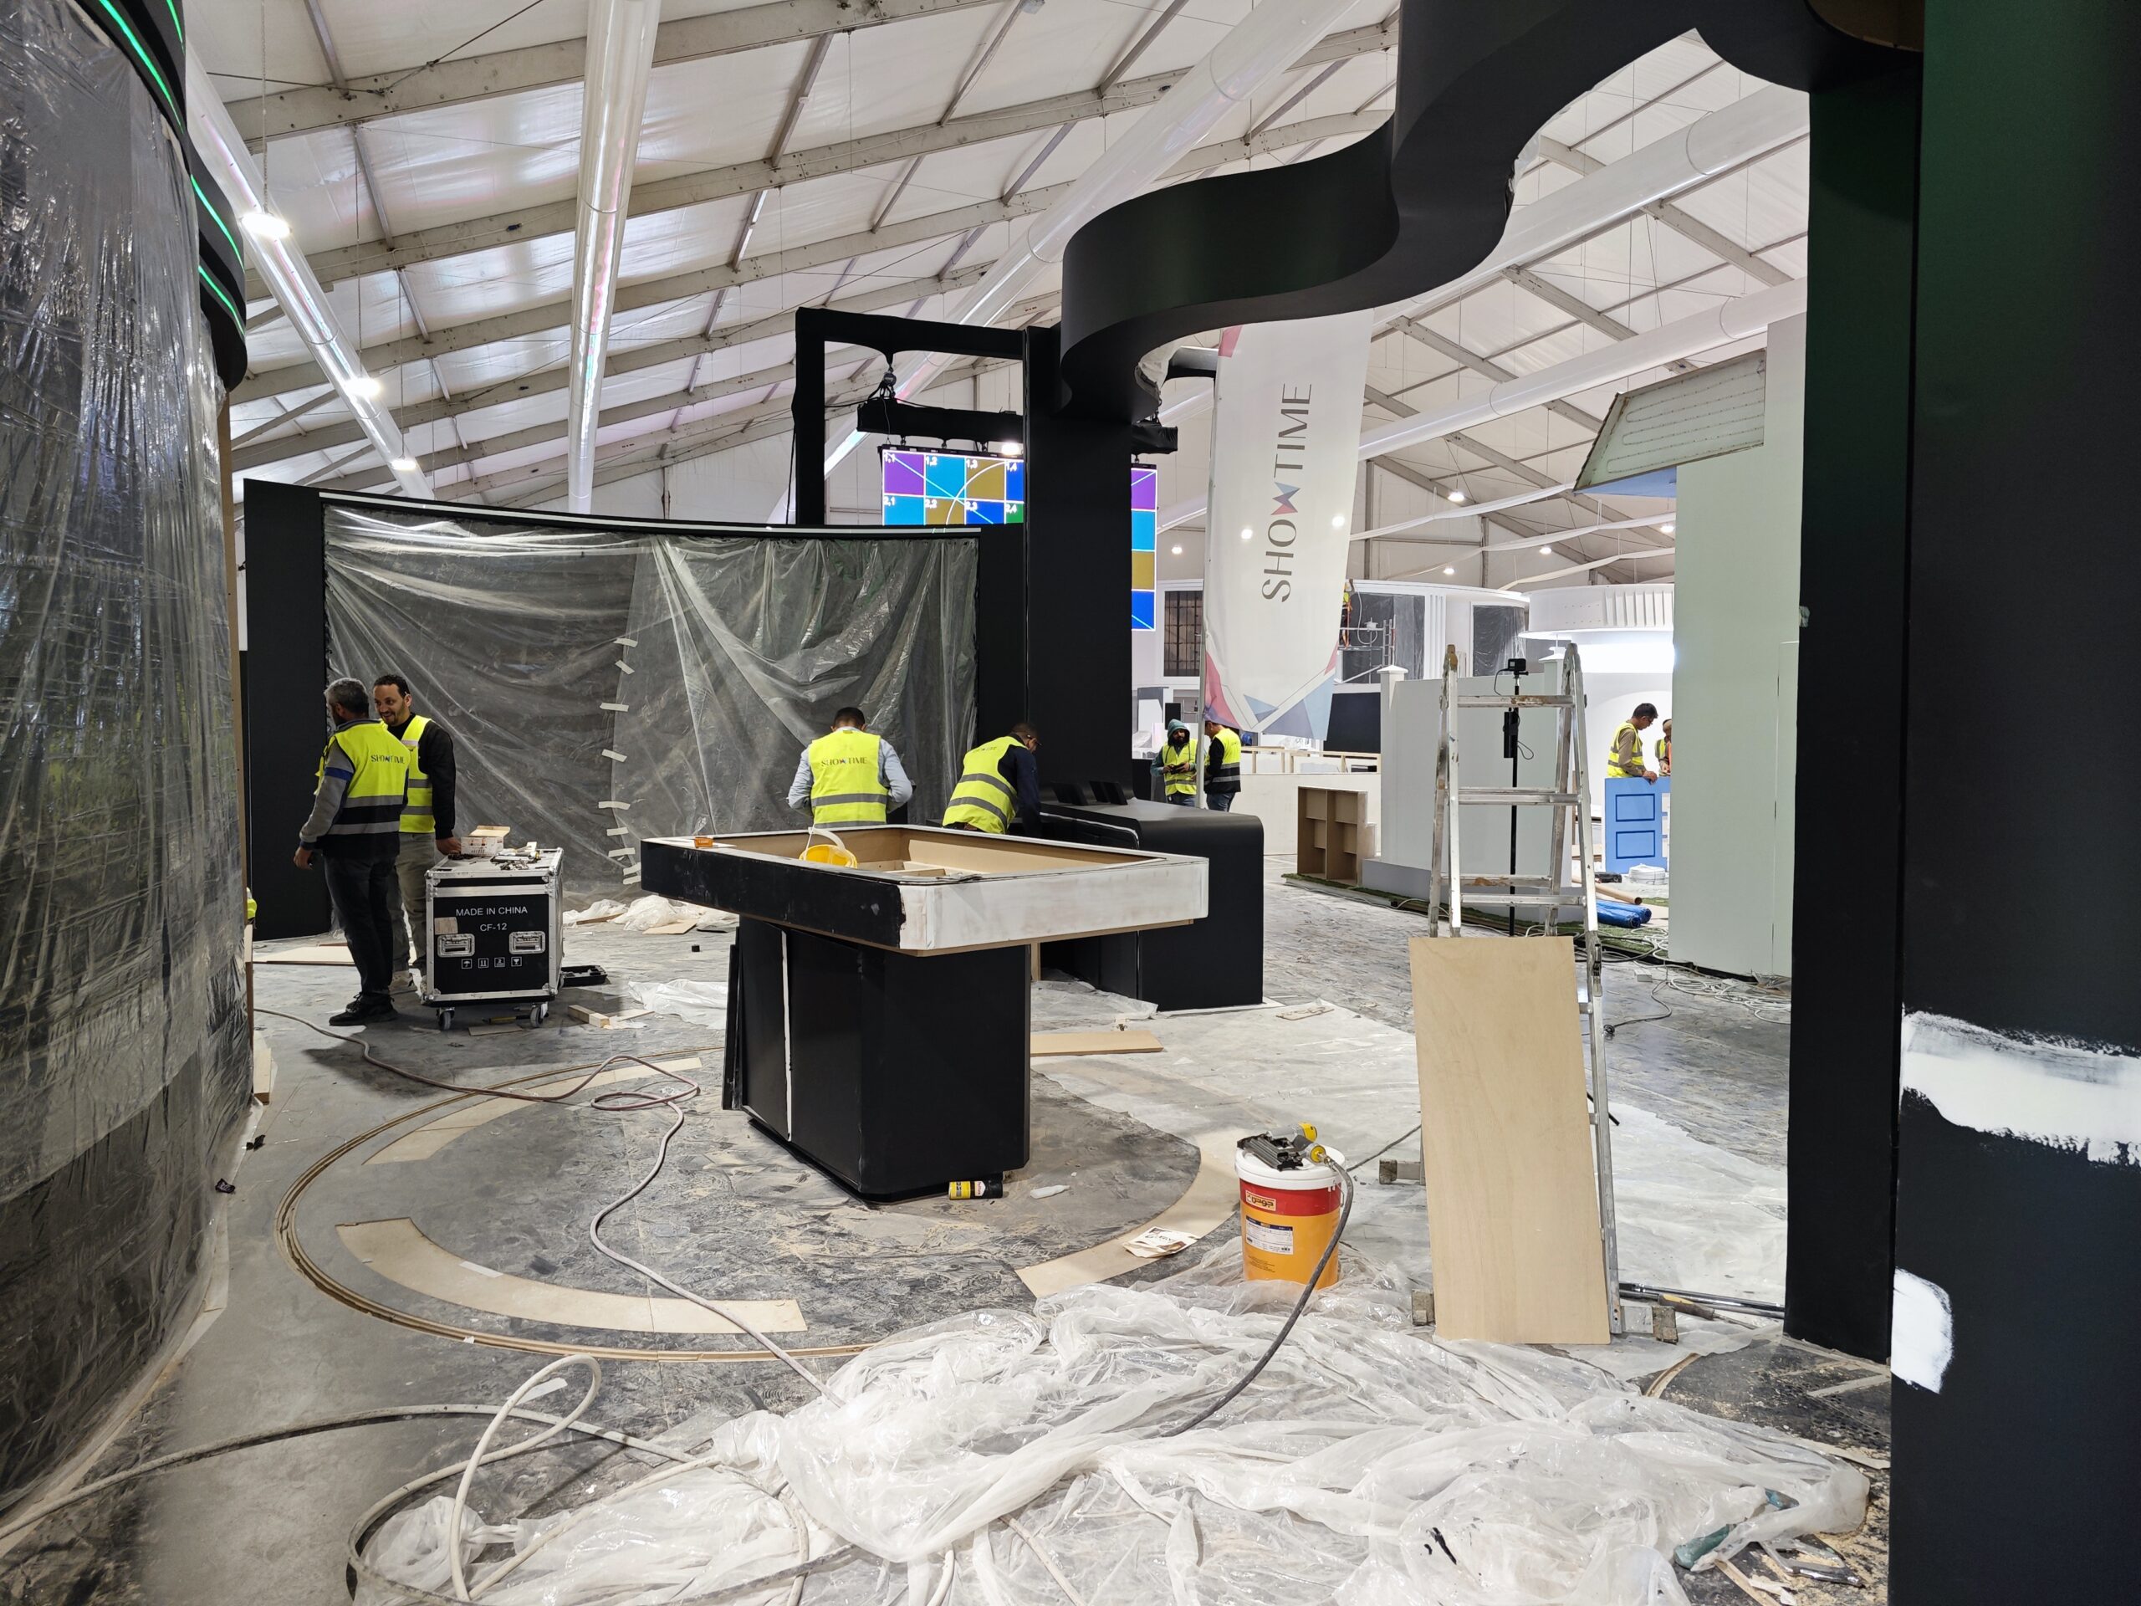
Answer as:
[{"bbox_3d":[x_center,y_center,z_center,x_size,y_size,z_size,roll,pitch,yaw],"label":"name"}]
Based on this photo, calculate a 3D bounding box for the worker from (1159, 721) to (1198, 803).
[{"bbox_3d":[1.173,-0.102,15.712,0.540,1.650,0.420,0,3,-6],"label":"worker"}]

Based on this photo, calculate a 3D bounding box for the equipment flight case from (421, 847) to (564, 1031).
[{"bbox_3d":[-3.057,0.705,7.638,0.590,0.795,1.200,-1,3,-18],"label":"equipment flight case"}]

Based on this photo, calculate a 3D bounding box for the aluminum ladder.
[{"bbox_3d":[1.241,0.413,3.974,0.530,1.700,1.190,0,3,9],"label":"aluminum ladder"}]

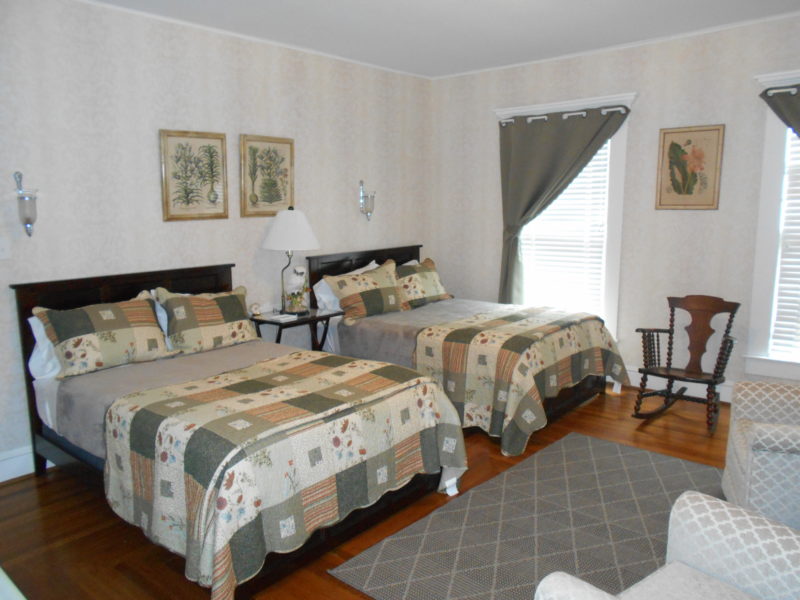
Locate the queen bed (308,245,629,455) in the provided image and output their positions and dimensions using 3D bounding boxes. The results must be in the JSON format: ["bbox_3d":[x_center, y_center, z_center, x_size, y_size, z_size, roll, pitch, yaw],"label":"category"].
[{"bbox_3d":[0.491,0.213,5.004,2.048,1.146,1.672,8,12,41],"label":"queen bed"}]

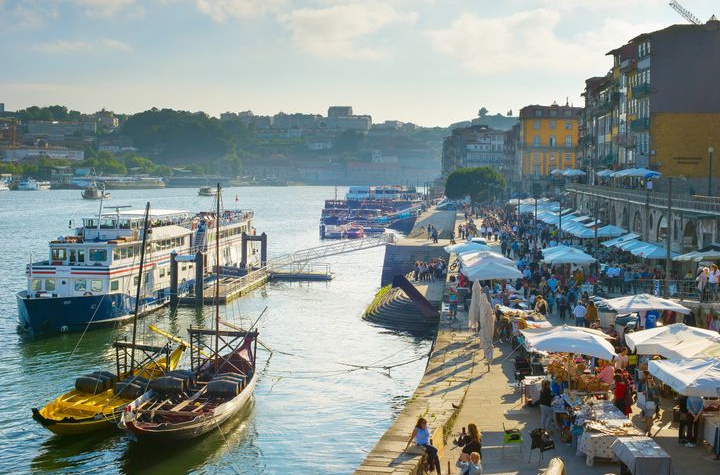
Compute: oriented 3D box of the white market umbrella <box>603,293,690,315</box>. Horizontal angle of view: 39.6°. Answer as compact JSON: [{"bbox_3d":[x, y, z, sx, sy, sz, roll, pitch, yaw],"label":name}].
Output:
[{"bbox_3d":[12.083,3.829,42.000,3.050,2.740,3.050,0,4,6],"label":"white market umbrella"}]

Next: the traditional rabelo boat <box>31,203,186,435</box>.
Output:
[{"bbox_3d":[-12.586,3.620,52.071,3.900,10.600,12.600,3,4,25],"label":"traditional rabelo boat"}]

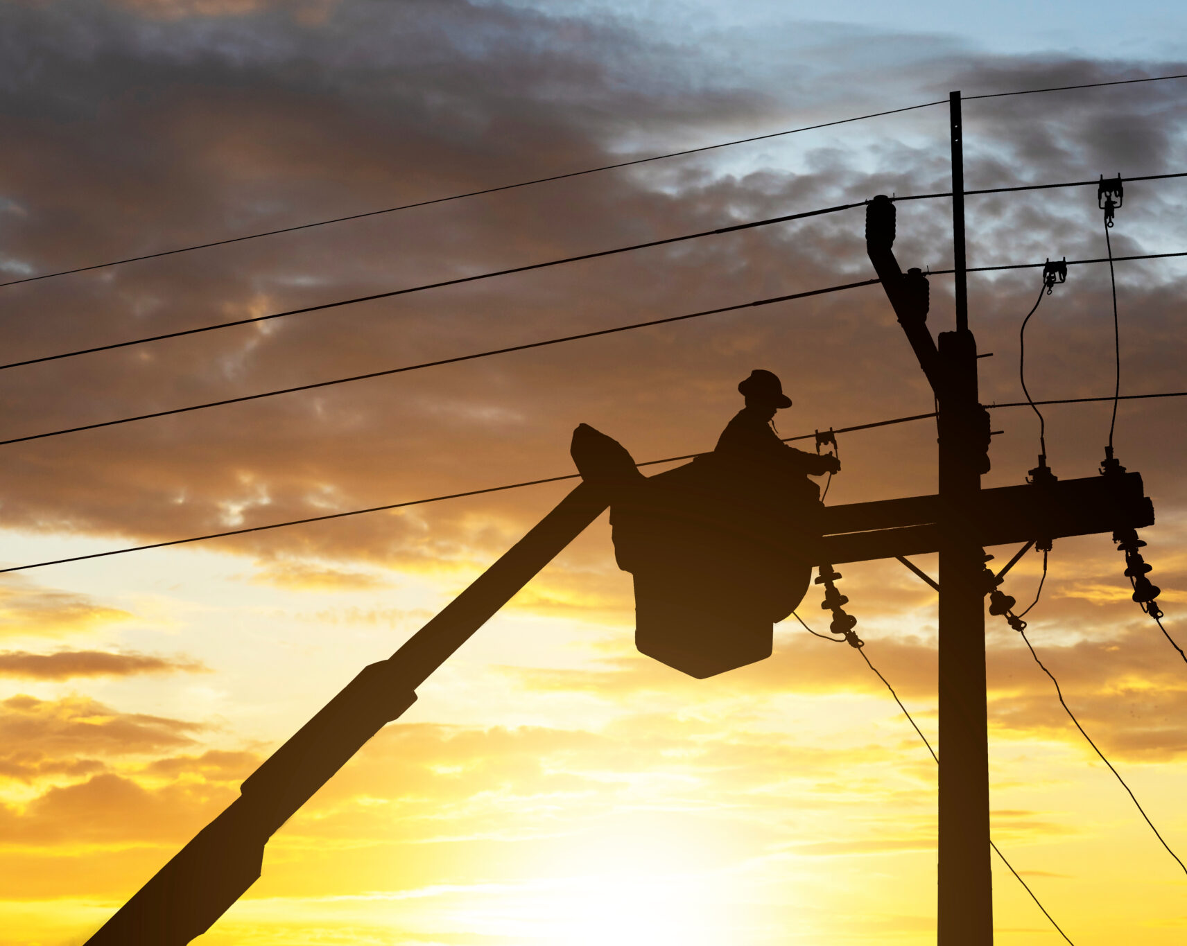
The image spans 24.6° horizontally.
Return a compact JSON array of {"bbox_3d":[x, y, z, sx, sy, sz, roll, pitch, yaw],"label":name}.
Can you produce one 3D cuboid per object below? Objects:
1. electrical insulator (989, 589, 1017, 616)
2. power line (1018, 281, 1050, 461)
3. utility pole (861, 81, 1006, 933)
[{"bbox_3d":[2.399,0.761,15.950,0.165,0.135,0.165,-37,12,0],"label":"electrical insulator"},{"bbox_3d":[2.495,-0.578,15.400,0.180,1.100,0.140,3,-27,0],"label":"power line"},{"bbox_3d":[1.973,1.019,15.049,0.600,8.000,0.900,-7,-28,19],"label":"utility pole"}]

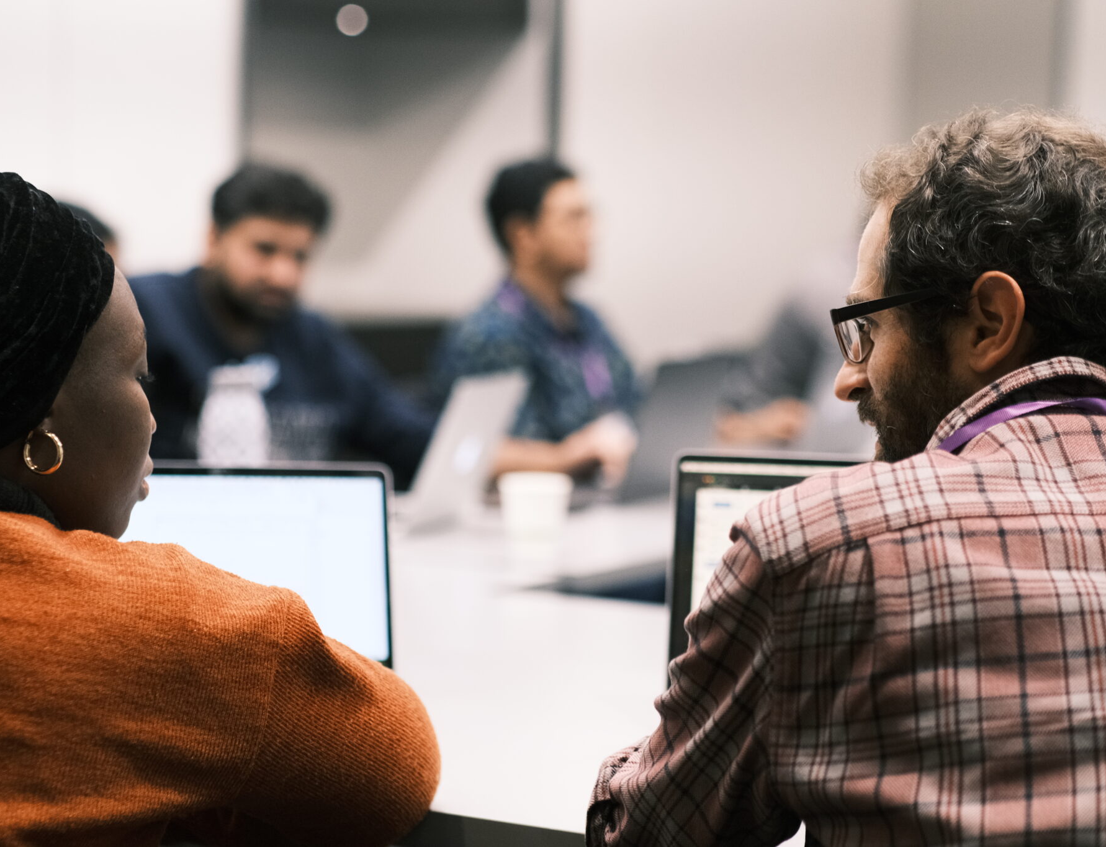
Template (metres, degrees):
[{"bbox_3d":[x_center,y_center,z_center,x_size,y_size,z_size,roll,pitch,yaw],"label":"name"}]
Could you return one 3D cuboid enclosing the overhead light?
[{"bbox_3d":[-0.473,-0.954,7.000,0.090,0.070,0.090,2,4,0],"label":"overhead light"}]

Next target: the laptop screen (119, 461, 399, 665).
[{"bbox_3d":[-0.299,0.139,2.740,0.306,0.212,0.010,1,-16,-12],"label":"laptop screen"}]

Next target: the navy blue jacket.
[{"bbox_3d":[-0.438,0.034,4.600,0.560,0.580,0.380,0,4,-20],"label":"navy blue jacket"}]

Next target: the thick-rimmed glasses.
[{"bbox_3d":[0.285,-0.069,2.006,0.140,0.048,0.142,-8,-2,30],"label":"thick-rimmed glasses"}]

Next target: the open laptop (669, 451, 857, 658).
[{"bbox_3d":[0.255,0.141,2.382,0.325,0.228,0.010,2,-12,5],"label":"open laptop"}]

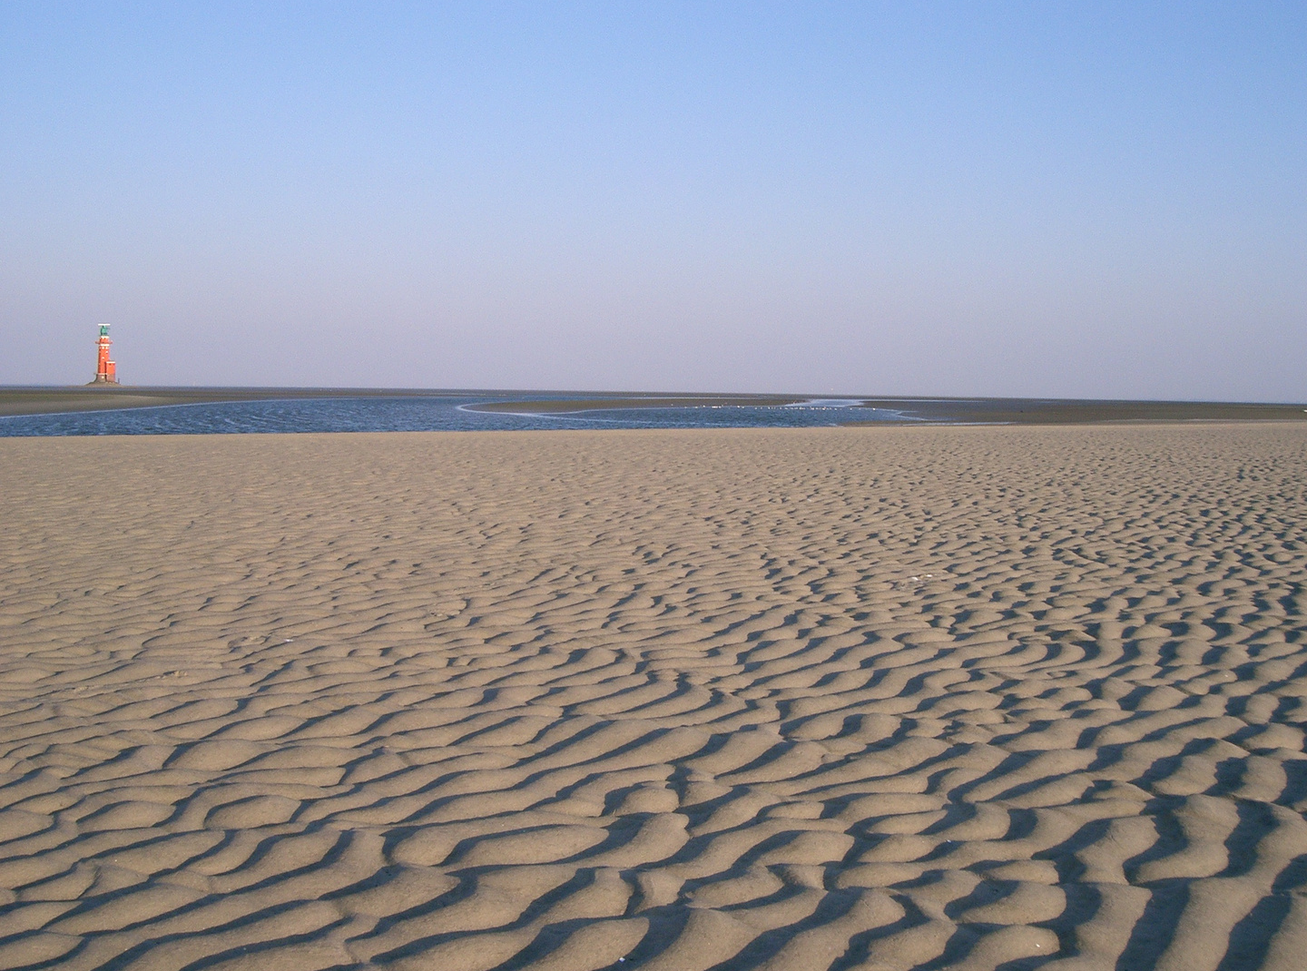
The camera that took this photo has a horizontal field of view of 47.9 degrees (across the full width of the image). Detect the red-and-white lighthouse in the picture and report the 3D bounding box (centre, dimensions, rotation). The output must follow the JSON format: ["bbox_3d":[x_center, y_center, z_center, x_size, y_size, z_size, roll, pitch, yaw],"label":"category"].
[{"bbox_3d":[-318.379,-76.482,855.000,14.200,35.000,11.500,0,4,-20],"label":"red-and-white lighthouse"}]

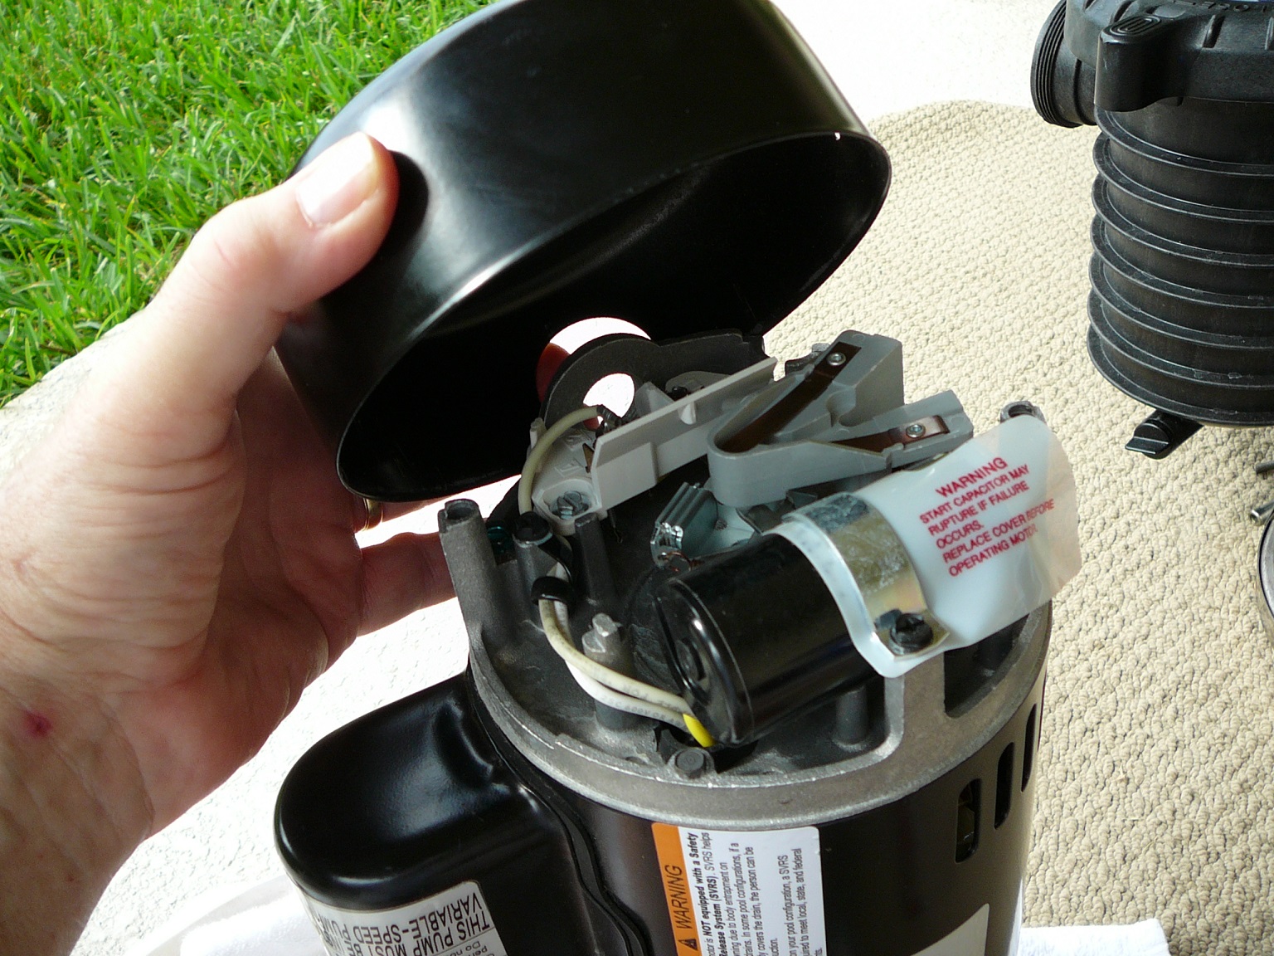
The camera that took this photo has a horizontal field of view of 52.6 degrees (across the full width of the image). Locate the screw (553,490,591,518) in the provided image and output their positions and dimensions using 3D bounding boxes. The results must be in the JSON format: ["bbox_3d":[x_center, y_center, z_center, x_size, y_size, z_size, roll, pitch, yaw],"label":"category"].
[{"bbox_3d":[-0.016,0.006,0.303,0.008,0.005,0.008,-10,40,0],"label":"screw"}]

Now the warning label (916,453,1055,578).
[{"bbox_3d":[0.075,0.008,0.277,0.030,0.003,0.019,-24,76,-16],"label":"warning label"}]

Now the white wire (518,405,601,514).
[{"bbox_3d":[-0.020,-0.006,0.316,0.010,0.013,0.036,15,46,27],"label":"white wire"}]

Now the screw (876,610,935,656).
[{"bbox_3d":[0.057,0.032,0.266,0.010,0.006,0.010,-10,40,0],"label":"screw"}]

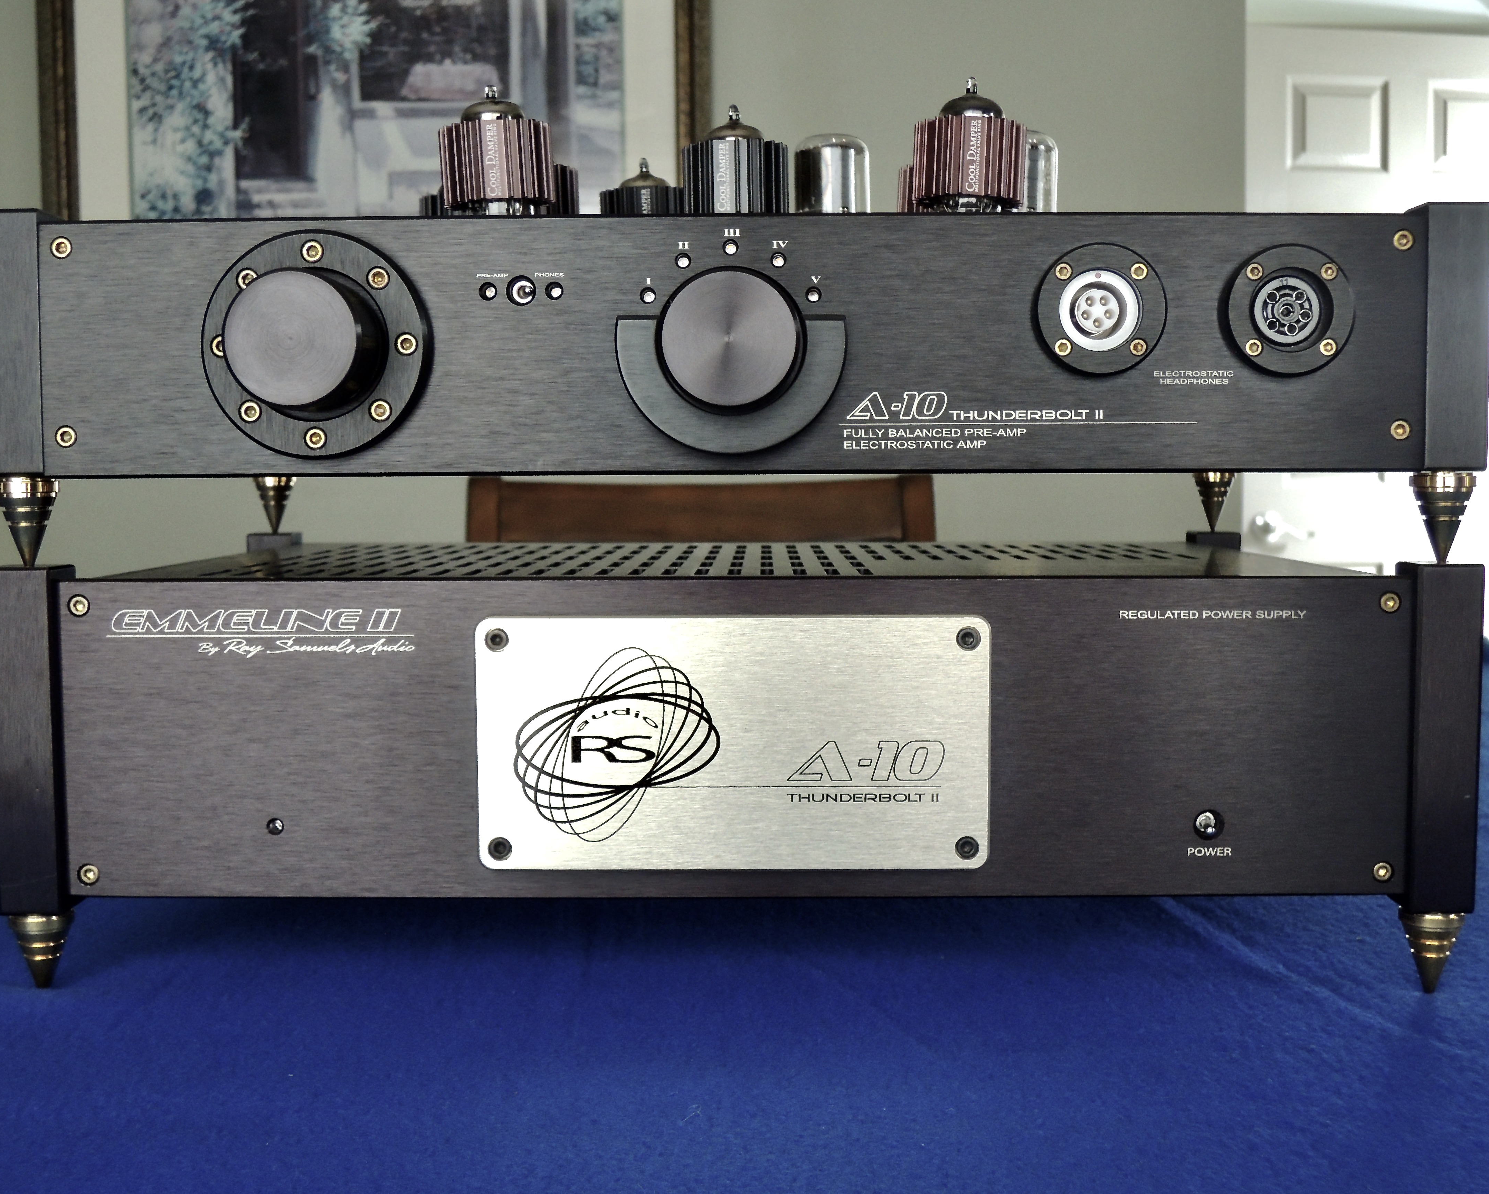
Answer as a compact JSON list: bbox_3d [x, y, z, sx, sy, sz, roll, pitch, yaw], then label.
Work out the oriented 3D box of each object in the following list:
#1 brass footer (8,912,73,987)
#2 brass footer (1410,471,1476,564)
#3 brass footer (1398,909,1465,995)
[{"bbox_3d":[-0.218,0.110,0.571,0.021,0.028,0.021,0,4,1],"label":"brass footer"},{"bbox_3d":[0.211,-0.024,0.557,0.021,0.028,0.021,0,4,1],"label":"brass footer"},{"bbox_3d":[0.212,0.108,0.567,0.021,0.028,0.021,0,4,1],"label":"brass footer"}]

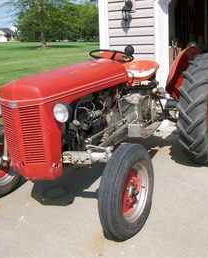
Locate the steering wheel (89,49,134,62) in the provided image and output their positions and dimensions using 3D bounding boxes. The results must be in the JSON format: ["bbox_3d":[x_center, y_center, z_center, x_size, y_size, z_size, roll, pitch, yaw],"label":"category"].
[{"bbox_3d":[0.071,-0.680,3.430,0.445,0.070,0.445,8,-1,0],"label":"steering wheel"}]

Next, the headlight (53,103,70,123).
[{"bbox_3d":[-0.269,-0.112,2.441,0.138,0.138,0.110,7,17,33],"label":"headlight"}]

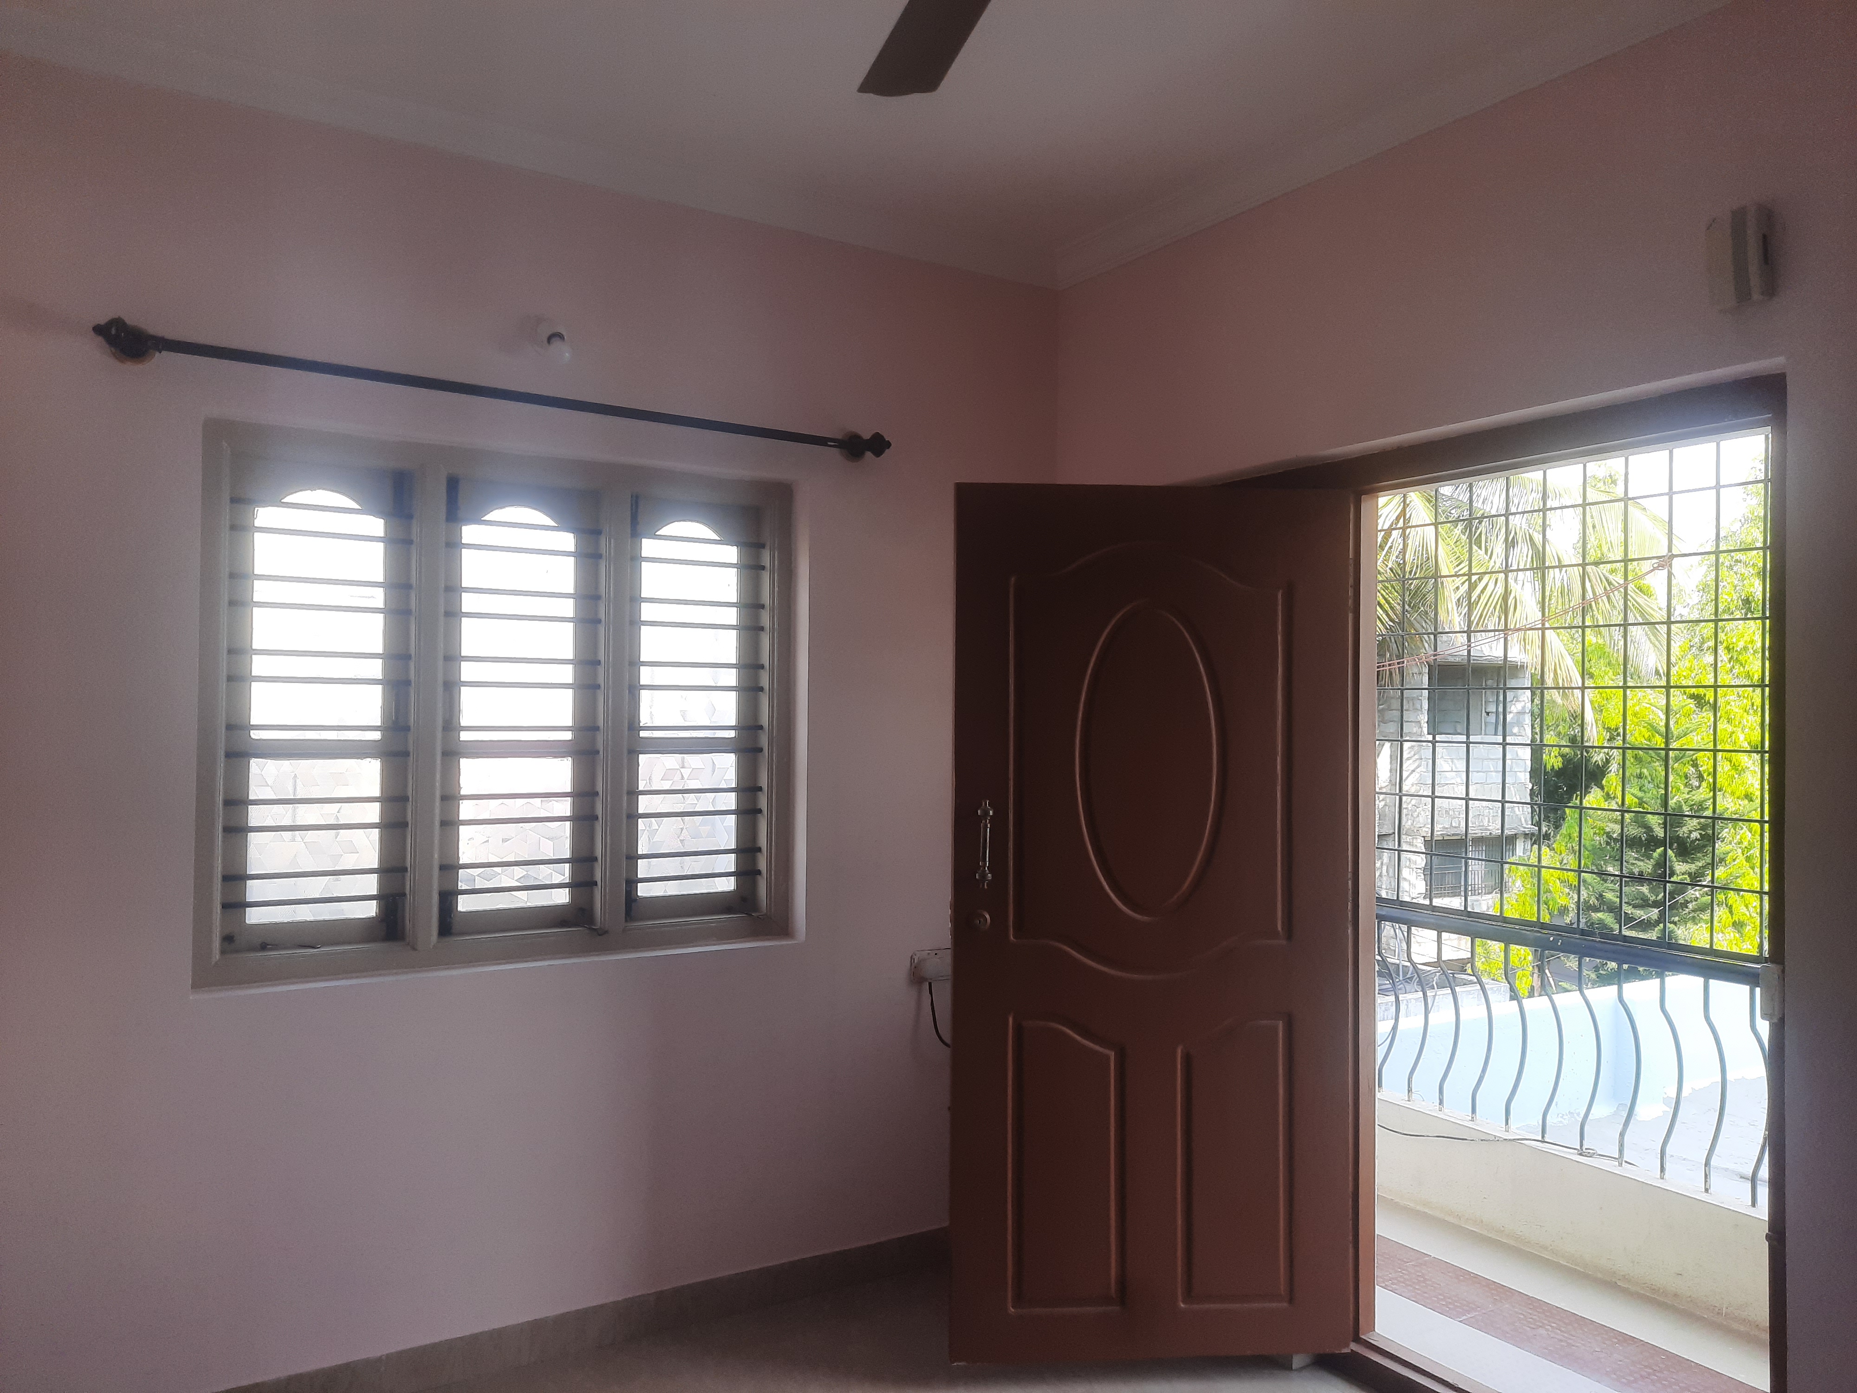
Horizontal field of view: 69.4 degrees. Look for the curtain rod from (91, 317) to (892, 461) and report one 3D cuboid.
[{"bbox_3d":[-0.869,-0.684,3.103,1.804,0.080,0.090,2,-1,-32],"label":"curtain rod"}]

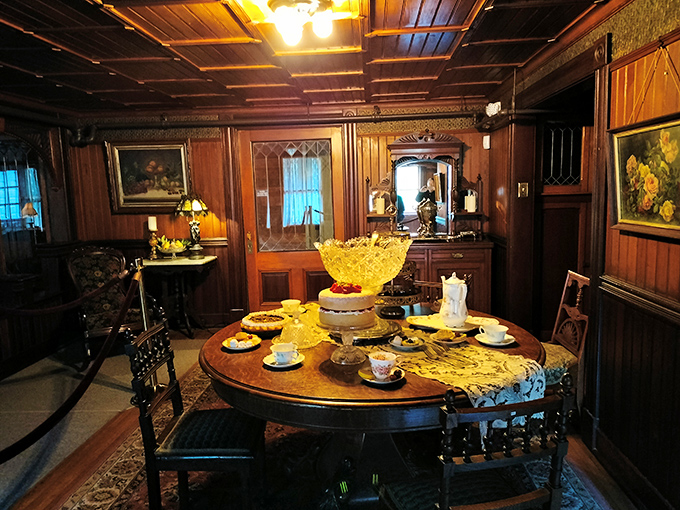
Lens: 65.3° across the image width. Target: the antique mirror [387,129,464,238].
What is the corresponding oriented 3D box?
[{"bbox_3d":[0.793,-0.664,4.936,0.710,1.000,0.180,-1,7,4],"label":"antique mirror"}]

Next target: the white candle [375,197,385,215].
[{"bbox_3d":[0.368,-0.448,4.870,0.075,0.150,0.075,-1,7,3],"label":"white candle"}]

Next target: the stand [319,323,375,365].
[{"bbox_3d":[0.035,0.316,1.959,0.224,0.140,0.224,-1,7,4],"label":"stand"}]

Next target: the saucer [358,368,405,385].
[{"bbox_3d":[0.147,0.425,1.868,0.163,0.022,0.163,-1,7,4],"label":"saucer"}]

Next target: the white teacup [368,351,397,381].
[{"bbox_3d":[0.151,0.391,1.856,0.104,0.073,0.093,-3,7,-7],"label":"white teacup"}]

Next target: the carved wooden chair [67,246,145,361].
[{"bbox_3d":[-2.112,0.444,4.794,0.600,0.970,0.680,-8,9,-39],"label":"carved wooden chair"}]

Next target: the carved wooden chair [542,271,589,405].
[{"bbox_3d":[1.188,0.573,3.222,0.490,0.910,0.410,-2,7,1],"label":"carved wooden chair"}]

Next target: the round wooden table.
[{"bbox_3d":[0.136,0.719,2.296,1.385,0.750,1.385,-1,7,4],"label":"round wooden table"}]

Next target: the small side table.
[{"bbox_3d":[-1.511,0.417,5.087,0.585,0.728,0.475,-1,7,4],"label":"small side table"}]

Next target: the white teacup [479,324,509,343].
[{"bbox_3d":[0.615,0.314,2.115,0.117,0.054,0.095,-2,7,1],"label":"white teacup"}]

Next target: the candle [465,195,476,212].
[{"bbox_3d":[1.198,-0.464,4.835,0.093,0.146,0.093,-1,7,4],"label":"candle"}]

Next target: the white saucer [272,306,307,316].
[{"bbox_3d":[-0.264,0.295,2.781,0.170,0.023,0.170,-2,7,0],"label":"white saucer"}]

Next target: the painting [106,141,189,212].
[{"bbox_3d":[-1.858,-0.755,5.133,0.775,0.680,0.080,-1,14,4],"label":"painting"}]

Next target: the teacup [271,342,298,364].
[{"bbox_3d":[-0.195,0.361,1.924,0.122,0.055,0.100,5,10,41],"label":"teacup"}]

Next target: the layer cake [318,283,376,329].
[{"bbox_3d":[0.029,0.190,2.065,0.219,0.152,0.219,-1,7,4],"label":"layer cake"}]

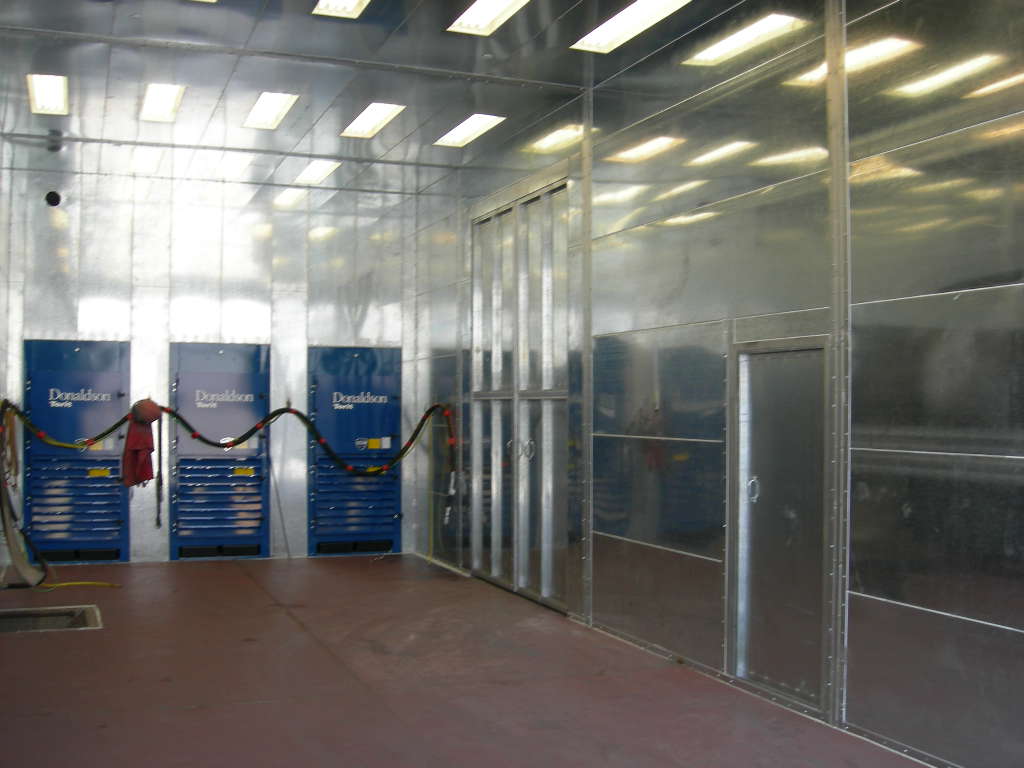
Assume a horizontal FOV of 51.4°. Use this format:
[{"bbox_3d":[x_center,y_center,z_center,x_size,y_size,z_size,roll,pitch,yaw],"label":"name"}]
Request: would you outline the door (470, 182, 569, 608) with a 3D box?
[{"bbox_3d":[0.025,0.131,9.830,0.120,3.590,2.307,1,-1,-22],"label":"door"}]

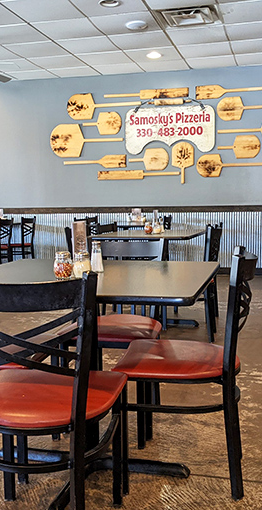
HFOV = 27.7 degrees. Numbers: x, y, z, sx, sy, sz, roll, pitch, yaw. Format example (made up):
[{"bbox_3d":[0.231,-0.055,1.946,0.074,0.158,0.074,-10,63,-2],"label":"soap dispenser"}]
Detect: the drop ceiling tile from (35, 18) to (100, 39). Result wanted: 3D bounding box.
[{"bbox_3d":[-0.638,-2.329,5.456,0.600,0.020,0.600,1,6,15],"label":"drop ceiling tile"}]

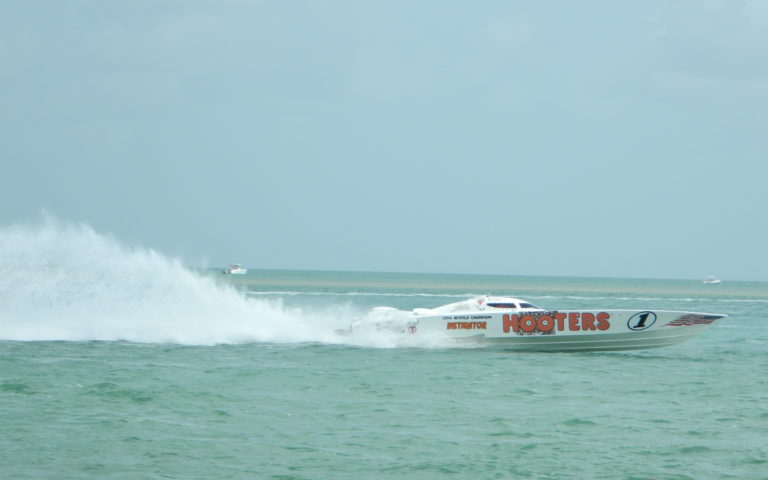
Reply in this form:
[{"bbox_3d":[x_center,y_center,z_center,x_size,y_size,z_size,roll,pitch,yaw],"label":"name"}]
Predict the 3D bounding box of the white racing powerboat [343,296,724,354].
[{"bbox_3d":[5.170,2.810,130.500,12.500,1.970,2.600,-1,0,0],"label":"white racing powerboat"}]

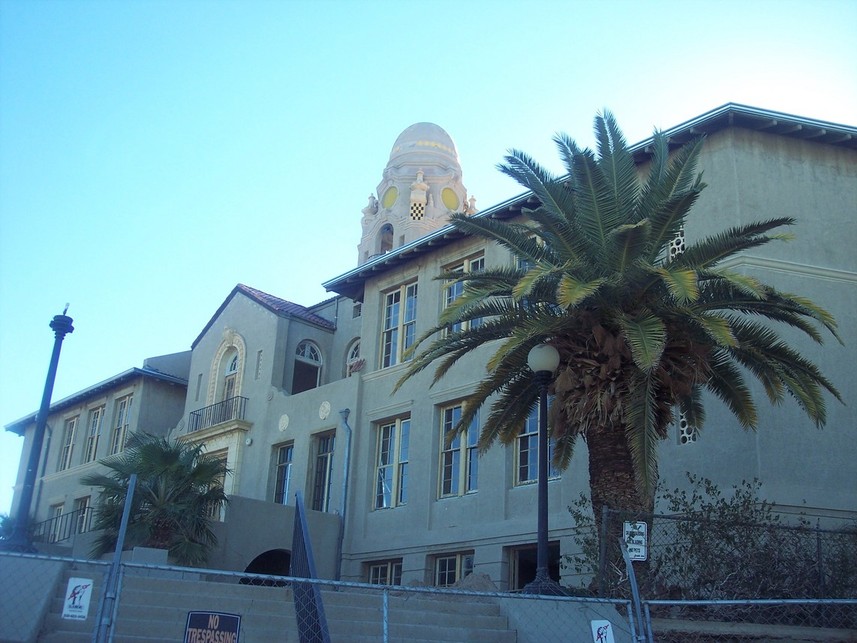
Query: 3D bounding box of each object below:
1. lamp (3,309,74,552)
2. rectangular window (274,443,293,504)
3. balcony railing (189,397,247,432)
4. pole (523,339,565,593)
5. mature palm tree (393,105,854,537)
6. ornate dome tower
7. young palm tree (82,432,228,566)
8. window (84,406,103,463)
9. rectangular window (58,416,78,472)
[{"bbox_3d":[-4.062,1.123,10.186,0.470,2.644,0.470,11,-22,-20],"label":"lamp"},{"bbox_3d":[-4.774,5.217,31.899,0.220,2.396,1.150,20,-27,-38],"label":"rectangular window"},{"bbox_3d":[-7.856,3.559,35.770,0.480,0.920,3.517,20,-27,-38],"label":"balcony railing"},{"bbox_3d":[1.466,1.826,12.284,0.500,3.272,0.500,0,-21,7],"label":"pole"},{"bbox_3d":[2.855,0.323,15.142,6.500,7.750,6.300,-2,-21,11],"label":"mature palm tree"},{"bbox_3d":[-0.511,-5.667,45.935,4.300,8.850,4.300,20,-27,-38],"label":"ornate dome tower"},{"bbox_3d":[-4.995,3.430,17.727,2.650,2.900,2.650,8,-22,-14],"label":"young palm tree"},{"bbox_3d":[-15.125,5.167,43.847,0.220,2.549,1.600,20,-27,-38],"label":"window"},{"bbox_3d":[-17.082,5.846,45.884,0.220,2.549,1.600,20,-27,-38],"label":"rectangular window"}]

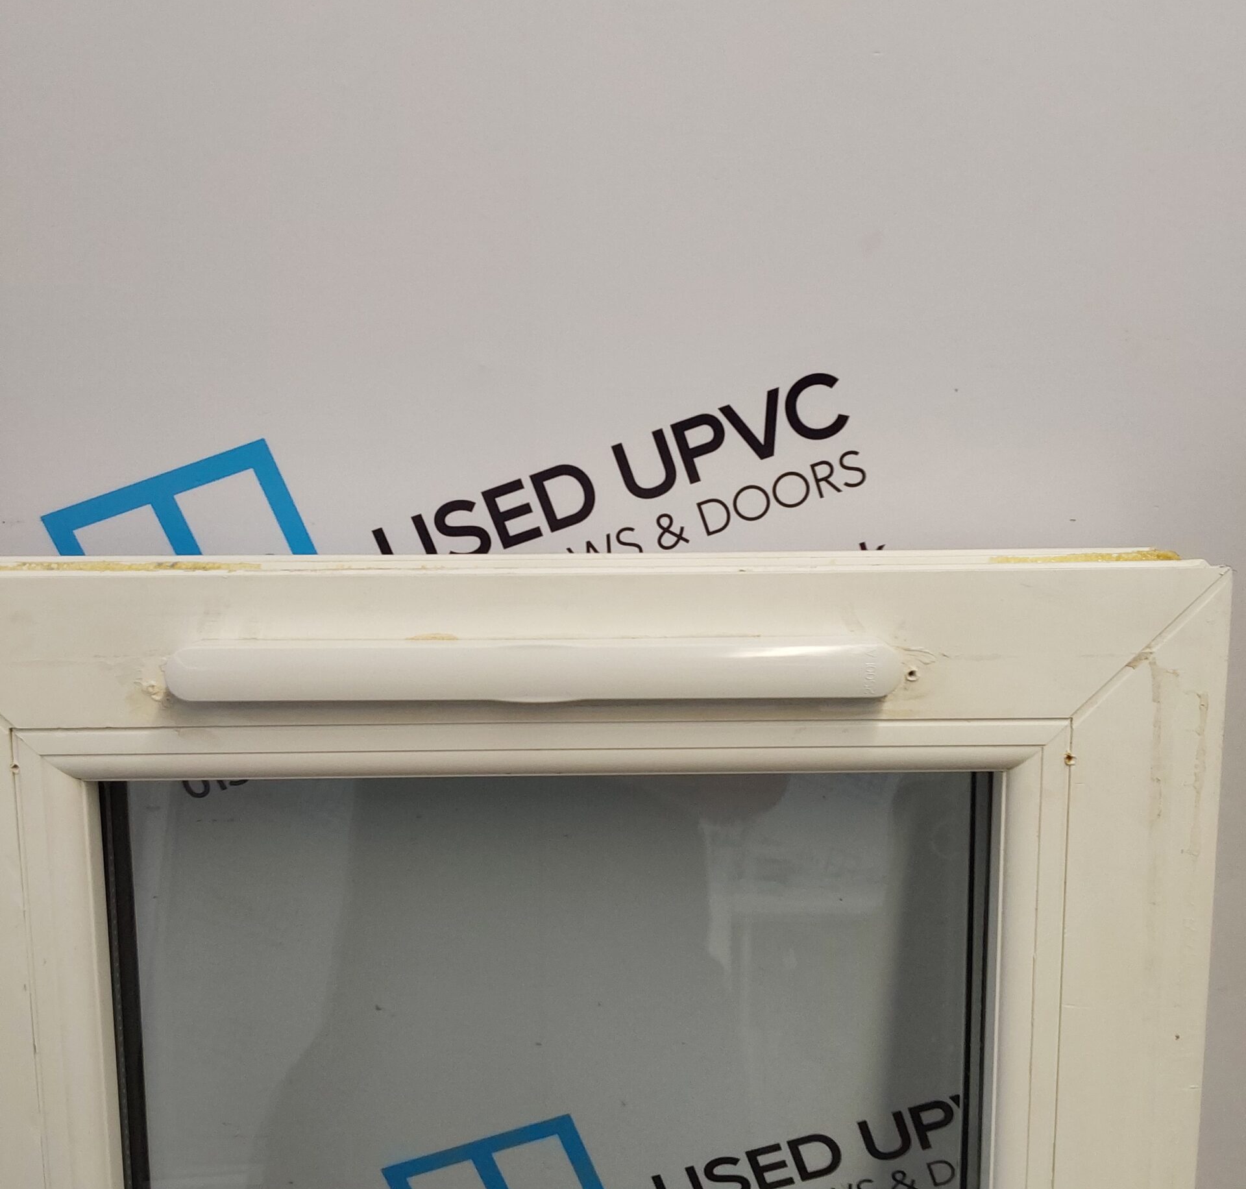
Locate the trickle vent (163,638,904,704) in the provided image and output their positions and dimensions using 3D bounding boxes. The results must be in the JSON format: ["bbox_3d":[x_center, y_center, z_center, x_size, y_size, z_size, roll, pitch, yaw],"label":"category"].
[{"bbox_3d":[-0.034,0.029,0.510,0.283,0.022,0.013,0,8,-1],"label":"trickle vent"}]

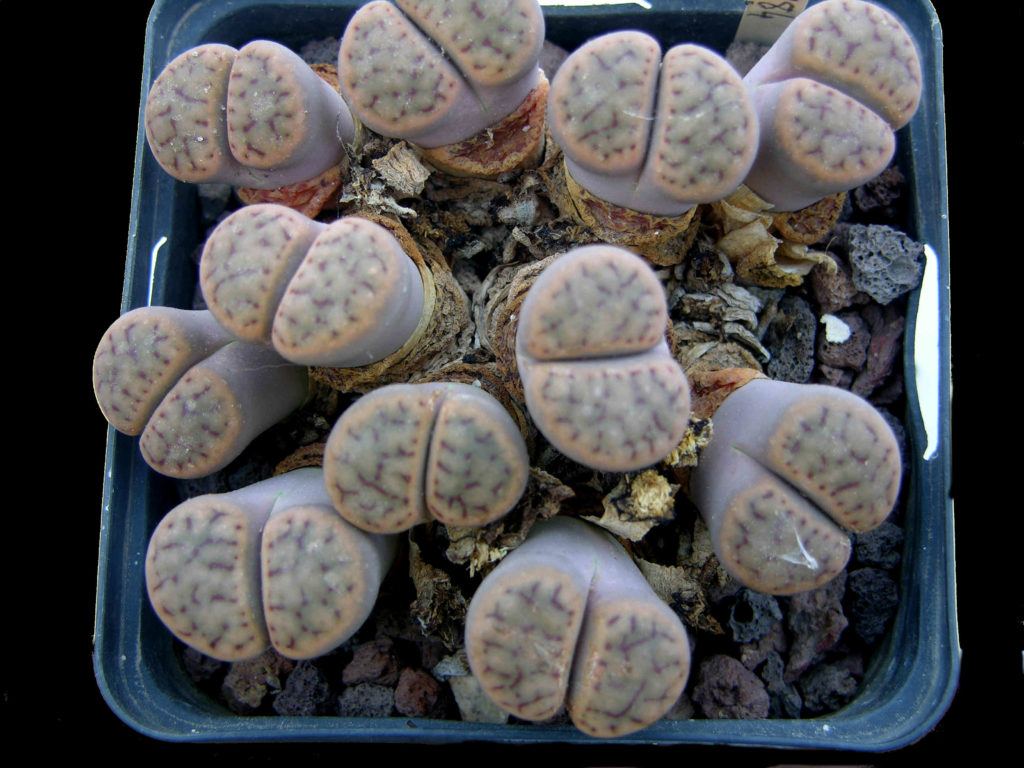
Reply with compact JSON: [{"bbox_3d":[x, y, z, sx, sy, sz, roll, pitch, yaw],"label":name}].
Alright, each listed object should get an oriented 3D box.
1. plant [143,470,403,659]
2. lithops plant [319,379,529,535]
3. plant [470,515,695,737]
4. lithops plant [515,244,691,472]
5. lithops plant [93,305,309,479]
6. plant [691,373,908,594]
[{"bbox_3d":[-0.023,0.018,0.206,0.022,0.022,0.018,1,98,13],"label":"plant"},{"bbox_3d":[-0.008,0.007,0.208,0.020,0.024,0.015,3,92,3],"label":"lithops plant"},{"bbox_3d":[0.007,0.024,0.204,0.022,0.022,0.018,8,98,-1],"label":"plant"},{"bbox_3d":[0.008,-0.004,0.211,0.016,0.025,0.022,-1,94,-5],"label":"lithops plant"},{"bbox_3d":[-0.032,-0.001,0.212,0.019,0.024,0.015,47,115,8],"label":"lithops plant"},{"bbox_3d":[0.029,0.009,0.209,0.018,0.023,0.021,41,92,-12],"label":"plant"}]

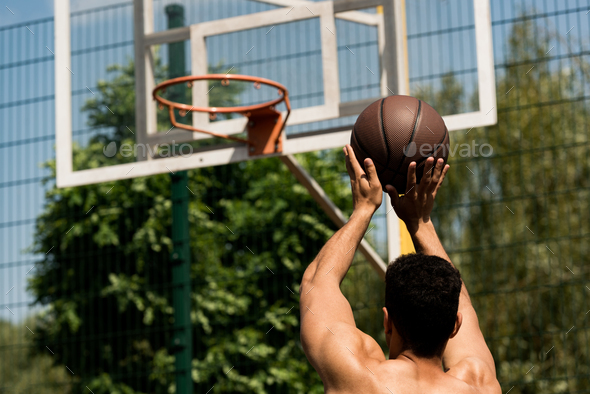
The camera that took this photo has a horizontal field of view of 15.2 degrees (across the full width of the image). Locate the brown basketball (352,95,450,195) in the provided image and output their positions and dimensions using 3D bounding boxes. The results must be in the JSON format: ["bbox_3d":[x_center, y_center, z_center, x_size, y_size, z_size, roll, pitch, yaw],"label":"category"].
[{"bbox_3d":[0.255,-0.128,5.380,0.240,0.240,0.240,-2,-12,0],"label":"brown basketball"}]

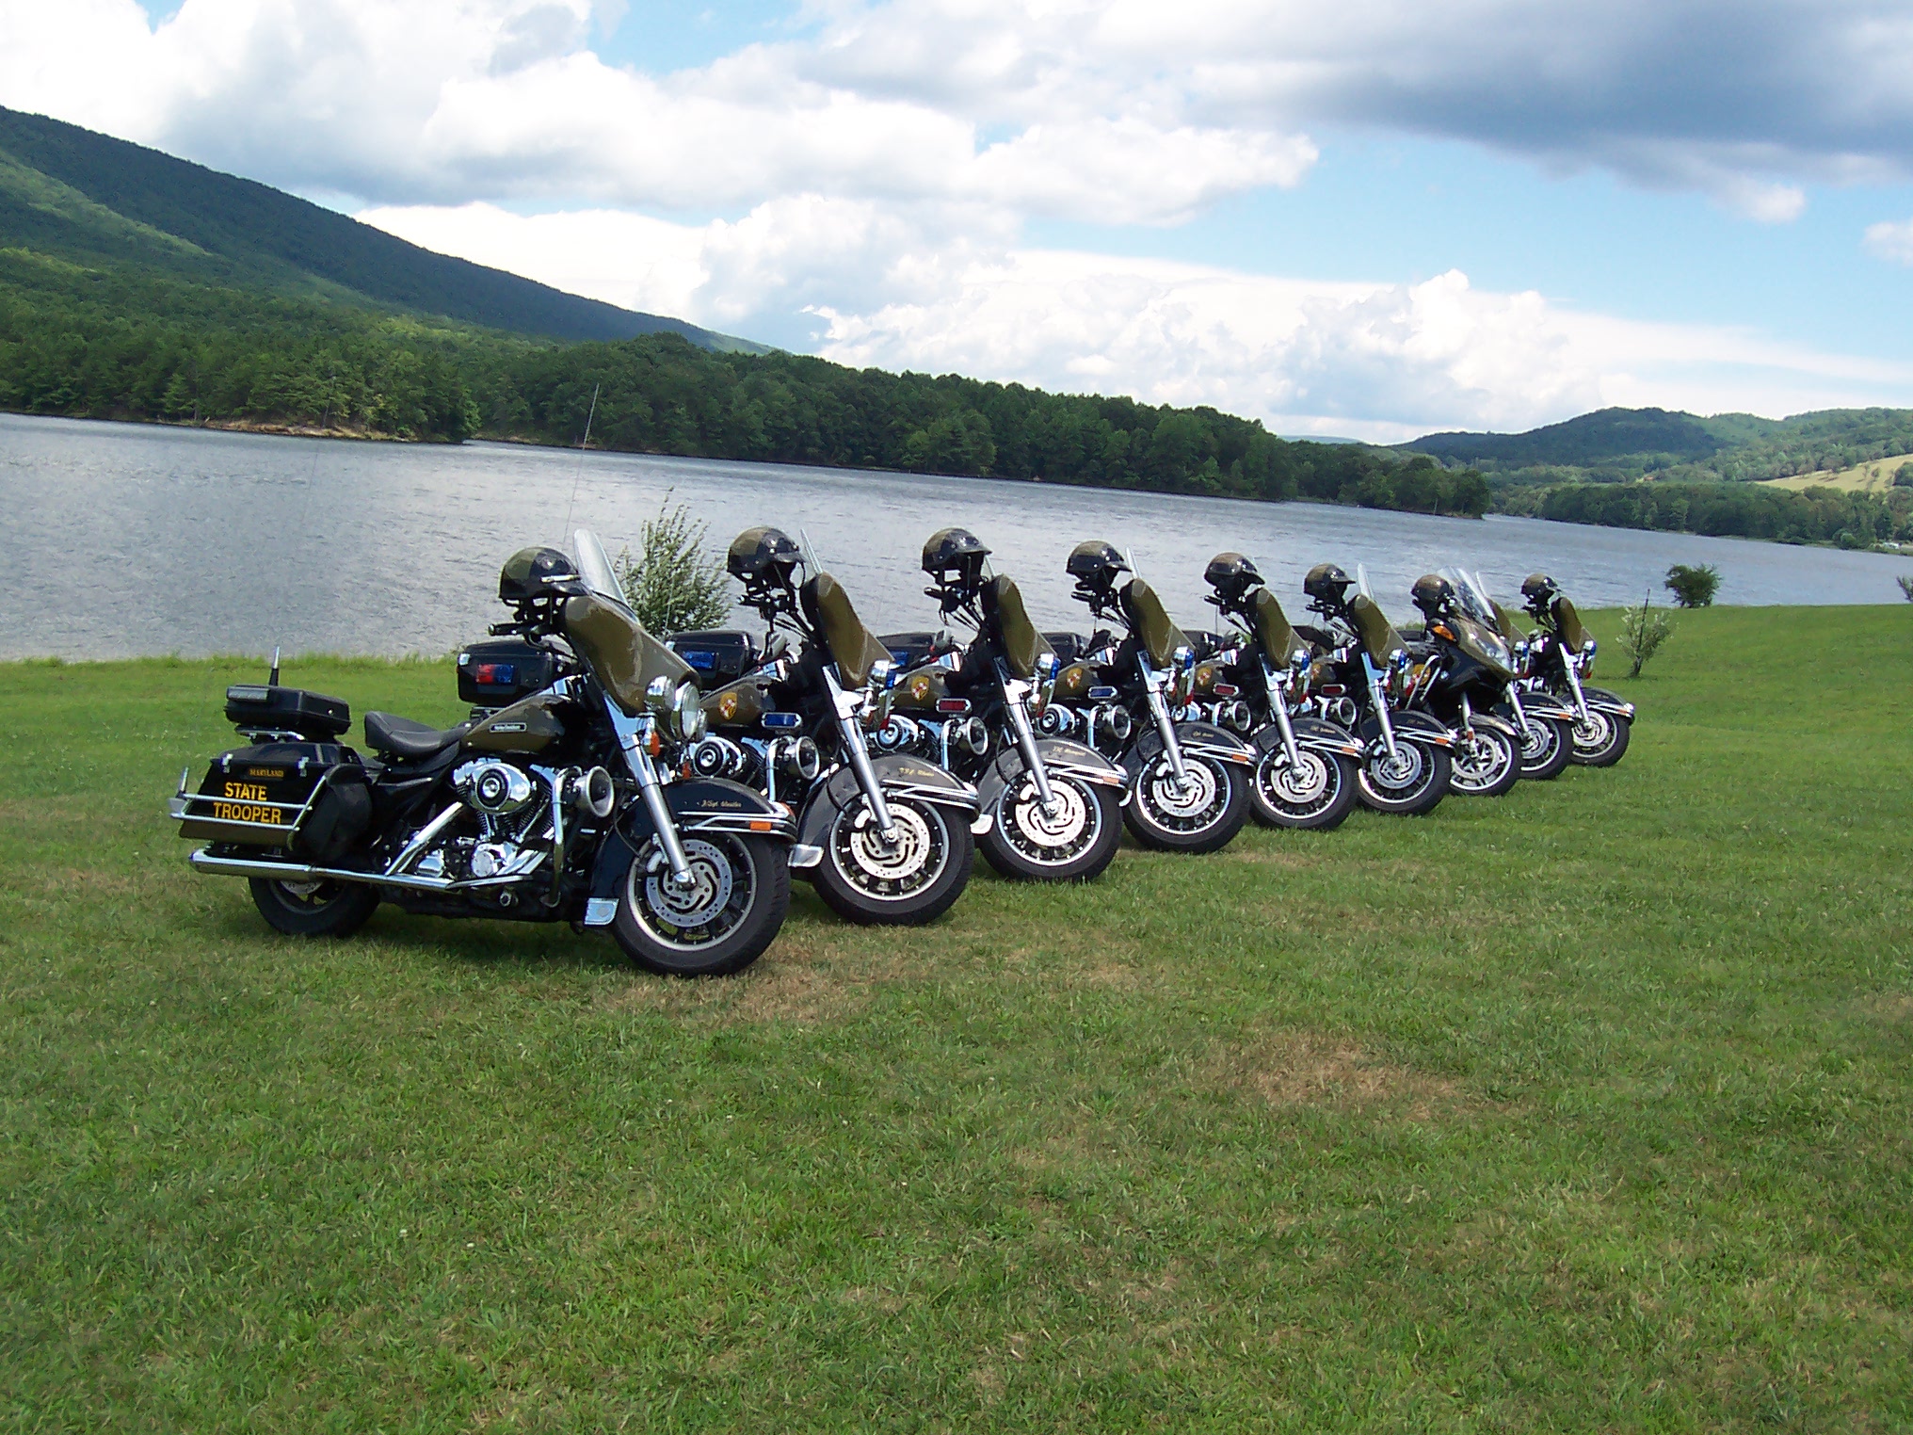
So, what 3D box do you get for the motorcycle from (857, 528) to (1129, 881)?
[{"bbox_3d":[-0.245,-0.032,9.004,2.330,1.450,0.930,3,-1,31],"label":"motorcycle"}]

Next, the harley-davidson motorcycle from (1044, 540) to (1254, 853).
[{"bbox_3d":[0.491,-0.107,10.082,2.330,1.450,0.930,3,-1,38],"label":"harley-davidson motorcycle"}]

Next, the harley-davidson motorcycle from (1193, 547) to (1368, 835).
[{"bbox_3d":[1.279,-0.124,11.195,2.330,1.450,0.930,4,-2,45],"label":"harley-davidson motorcycle"}]

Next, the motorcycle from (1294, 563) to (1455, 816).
[{"bbox_3d":[2.097,-0.160,12.350,0.930,1.450,2.330,7,-1,-39],"label":"motorcycle"}]

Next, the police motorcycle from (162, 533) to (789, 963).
[{"bbox_3d":[-1.564,0.115,7.075,2.330,1.450,0.930,2,-1,25],"label":"police motorcycle"}]

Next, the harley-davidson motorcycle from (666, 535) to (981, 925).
[{"bbox_3d":[-0.921,0.026,7.950,2.330,1.450,0.930,2,-1,27],"label":"harley-davidson motorcycle"}]

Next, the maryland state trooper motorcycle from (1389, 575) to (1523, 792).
[{"bbox_3d":[2.910,-0.230,13.612,0.920,1.430,2.200,7,-1,-39],"label":"maryland state trooper motorcycle"}]

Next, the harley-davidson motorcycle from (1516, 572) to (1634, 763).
[{"bbox_3d":[4.394,-0.358,16.281,0.930,1.450,2.330,7,-1,-41],"label":"harley-davidson motorcycle"}]

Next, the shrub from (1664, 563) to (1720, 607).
[{"bbox_3d":[23.014,-4.140,64.000,1.700,1.400,1.600,5,7,0],"label":"shrub"}]

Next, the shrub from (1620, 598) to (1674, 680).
[{"bbox_3d":[10.141,-1.184,30.000,0.830,1.200,0.830,5,7,0],"label":"shrub"}]

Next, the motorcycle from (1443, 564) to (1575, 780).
[{"bbox_3d":[3.608,-0.302,15.047,0.930,1.450,2.330,7,-1,-39],"label":"motorcycle"}]

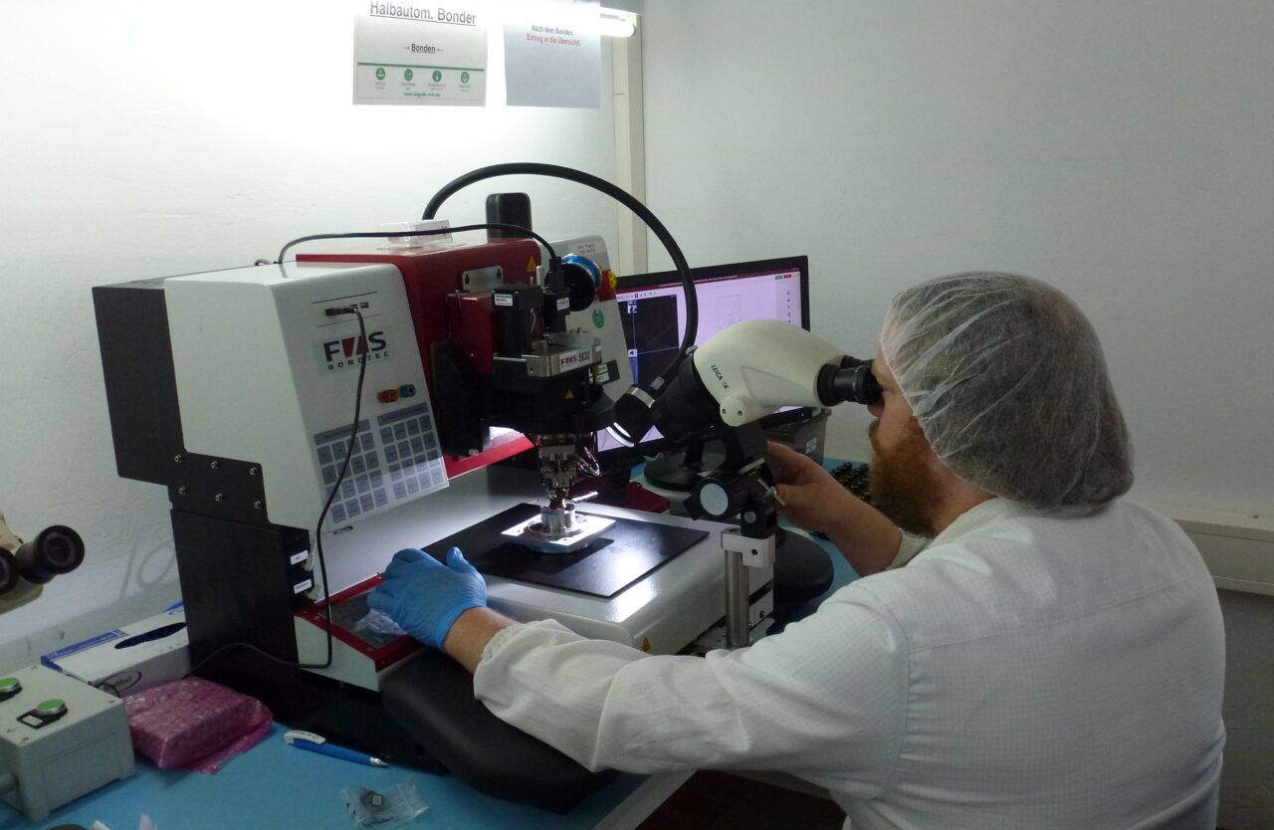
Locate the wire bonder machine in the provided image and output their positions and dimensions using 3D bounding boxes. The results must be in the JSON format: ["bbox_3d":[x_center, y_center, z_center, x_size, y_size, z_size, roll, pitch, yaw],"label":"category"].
[{"bbox_3d":[-0.104,-0.004,1.377,0.860,0.600,0.680,6,16,31],"label":"wire bonder machine"}]

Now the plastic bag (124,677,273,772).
[{"bbox_3d":[-0.491,0.335,1.214,0.145,0.043,0.110,8,17,37],"label":"plastic bag"}]

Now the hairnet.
[{"bbox_3d":[0.354,-0.023,1.076,0.240,0.235,0.195,6,16,31],"label":"hairnet"}]

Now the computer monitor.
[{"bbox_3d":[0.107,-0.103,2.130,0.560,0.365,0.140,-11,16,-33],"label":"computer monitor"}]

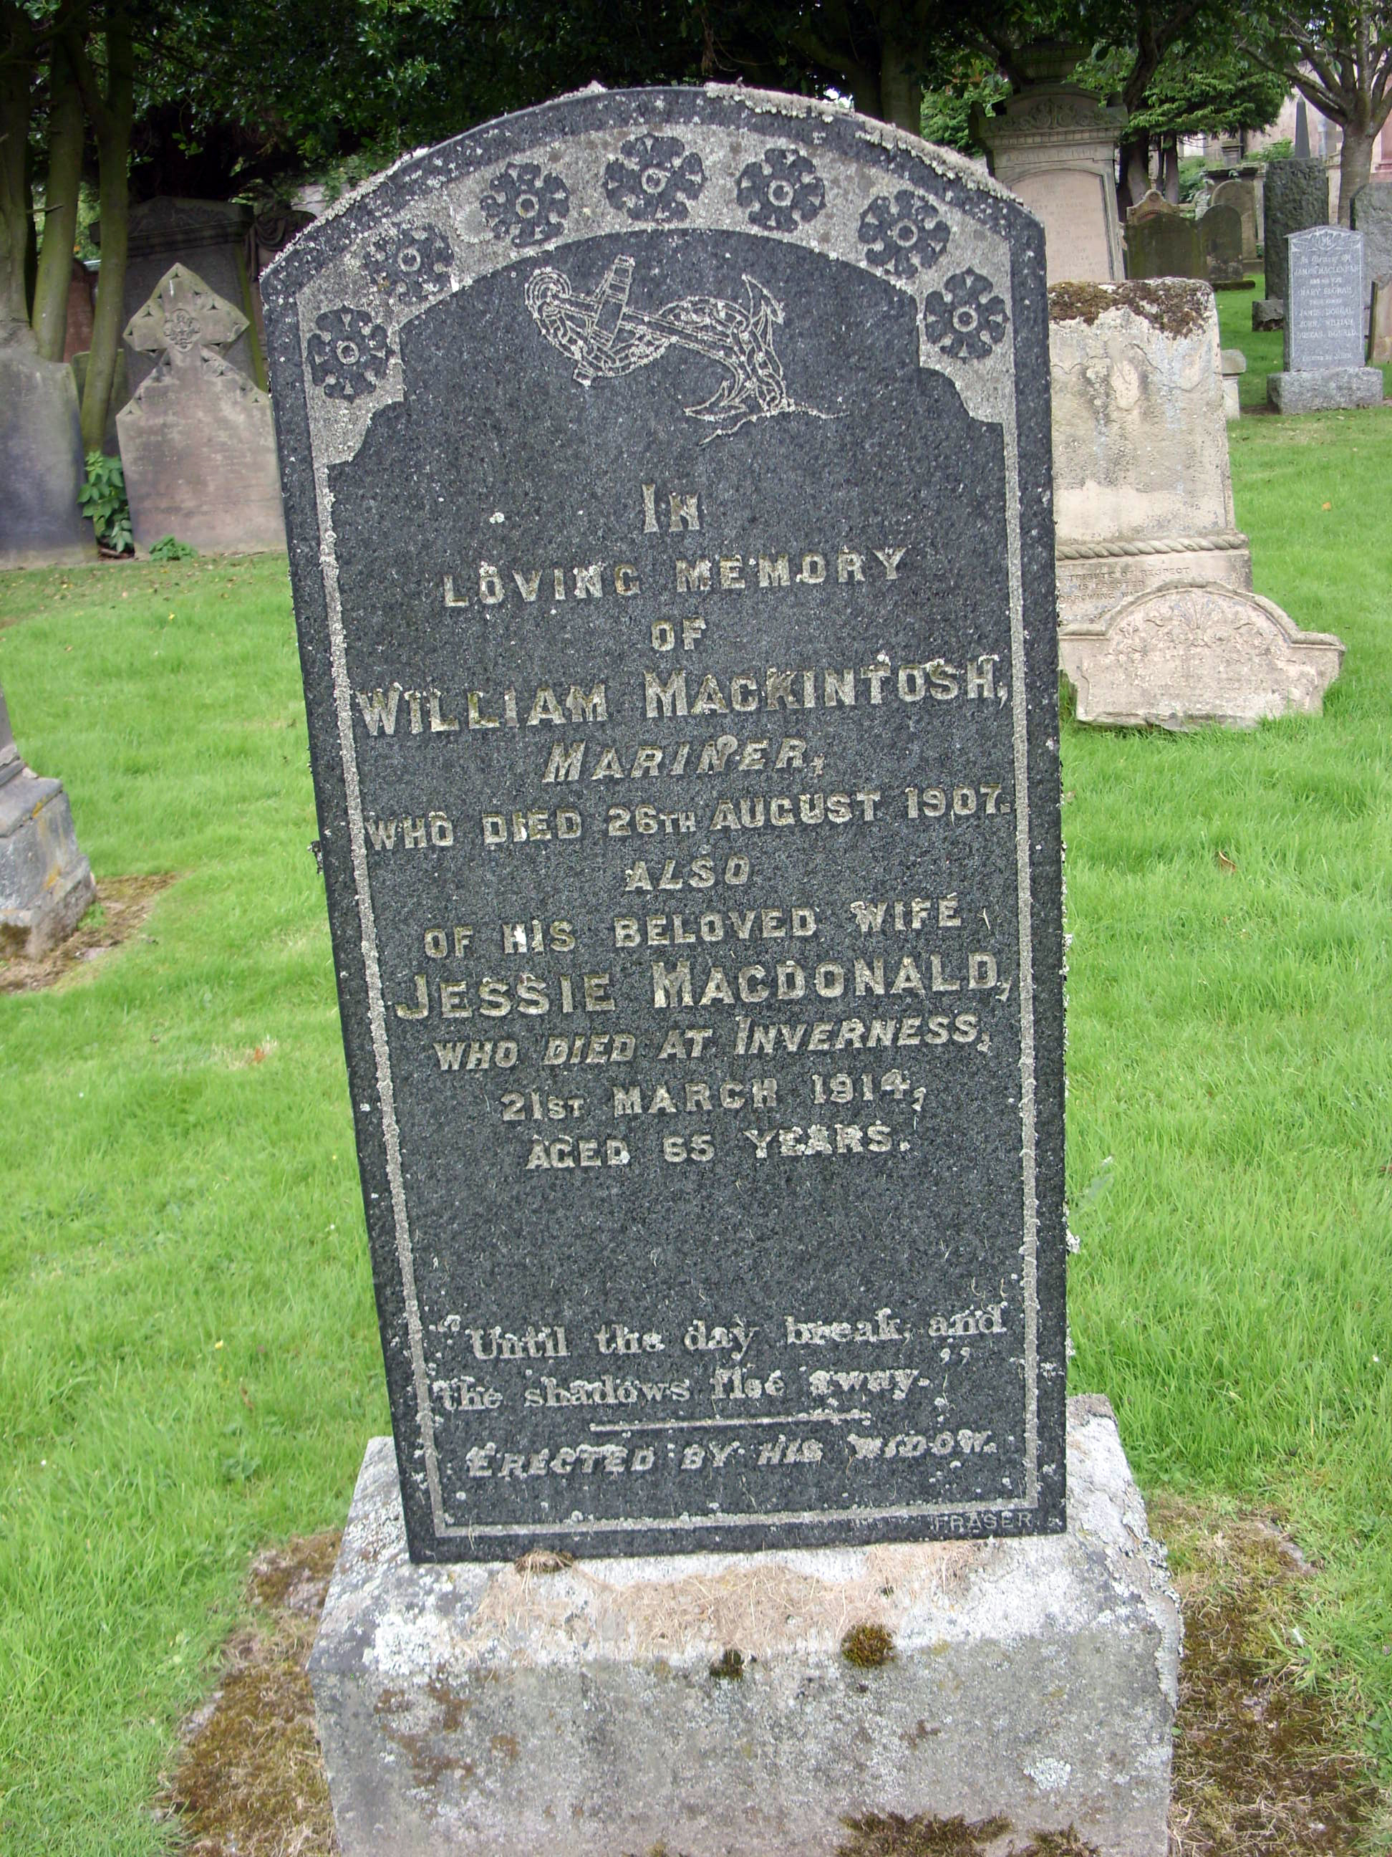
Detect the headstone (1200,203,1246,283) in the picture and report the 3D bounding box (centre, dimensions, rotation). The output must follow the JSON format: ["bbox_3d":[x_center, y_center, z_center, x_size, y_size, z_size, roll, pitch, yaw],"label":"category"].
[{"bbox_3d":[7.513,-9.747,29.000,0.650,1.120,0.180,-5,15,0],"label":"headstone"}]

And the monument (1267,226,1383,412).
[{"bbox_3d":[4.477,-4.317,14.500,0.740,1.230,0.300,-5,15,0],"label":"monument"}]

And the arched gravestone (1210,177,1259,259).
[{"bbox_3d":[8.978,-11.815,34.000,0.770,1.320,0.200,-5,15,0],"label":"arched gravestone"}]

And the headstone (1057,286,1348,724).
[{"bbox_3d":[1.536,-1.338,6.400,0.950,1.330,0.400,-7,15,-10],"label":"headstone"}]

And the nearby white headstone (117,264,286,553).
[{"bbox_3d":[-2.606,-2.731,10.800,0.800,1.500,0.160,-5,15,0],"label":"nearby white headstone"}]

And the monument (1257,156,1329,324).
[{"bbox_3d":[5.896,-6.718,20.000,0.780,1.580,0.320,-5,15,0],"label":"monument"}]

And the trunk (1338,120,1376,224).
[{"bbox_3d":[10.693,-11.948,33.000,0.500,2.150,0.500,-5,15,0],"label":"trunk"}]

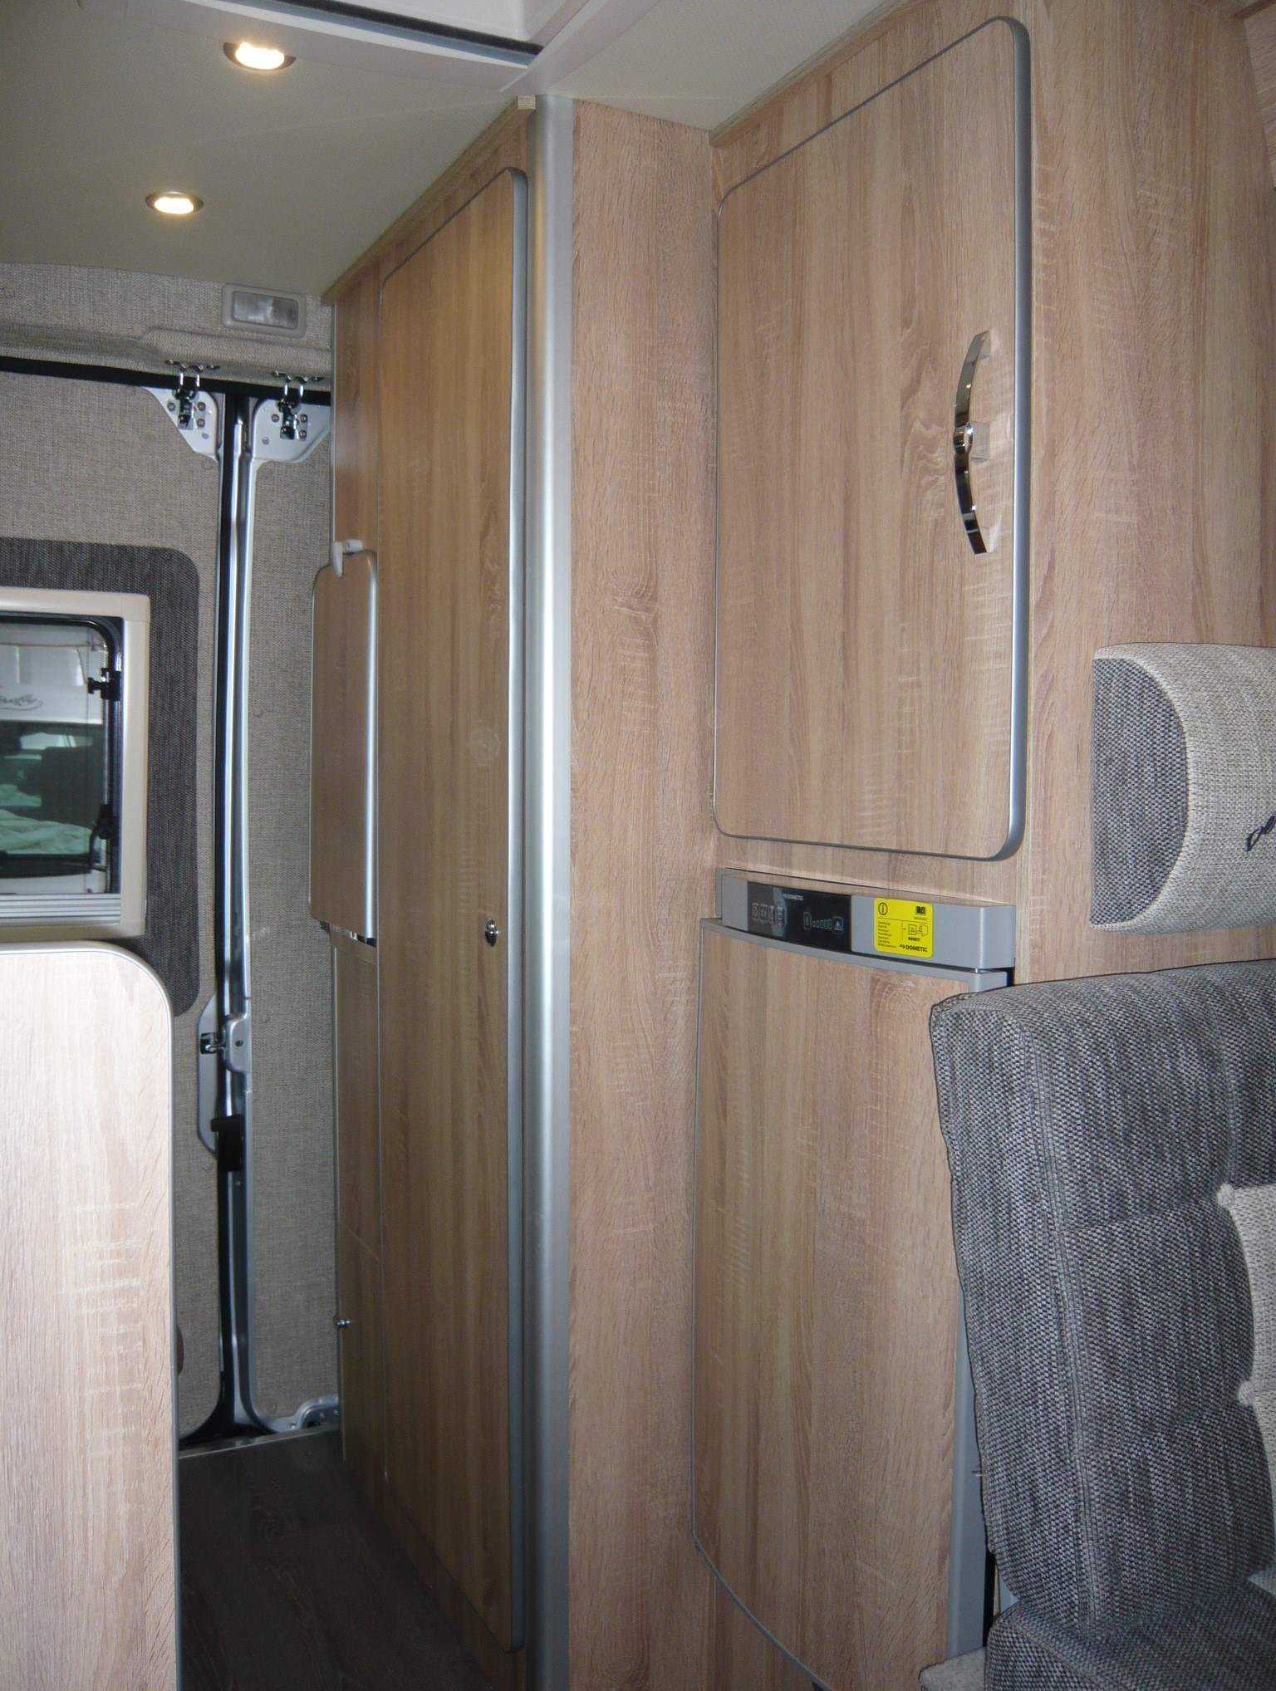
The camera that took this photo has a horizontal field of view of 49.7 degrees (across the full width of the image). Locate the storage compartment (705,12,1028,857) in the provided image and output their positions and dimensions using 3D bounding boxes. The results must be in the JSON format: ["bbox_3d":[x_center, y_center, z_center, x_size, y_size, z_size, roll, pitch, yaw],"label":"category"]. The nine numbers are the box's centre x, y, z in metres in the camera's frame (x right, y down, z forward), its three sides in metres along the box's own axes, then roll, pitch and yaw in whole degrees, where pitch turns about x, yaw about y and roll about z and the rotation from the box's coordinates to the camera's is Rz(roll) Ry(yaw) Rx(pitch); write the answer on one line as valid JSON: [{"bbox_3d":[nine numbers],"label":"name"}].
[{"bbox_3d":[0.336,-0.368,1.467,0.320,0.740,0.497,-2,4,-29],"label":"storage compartment"}]

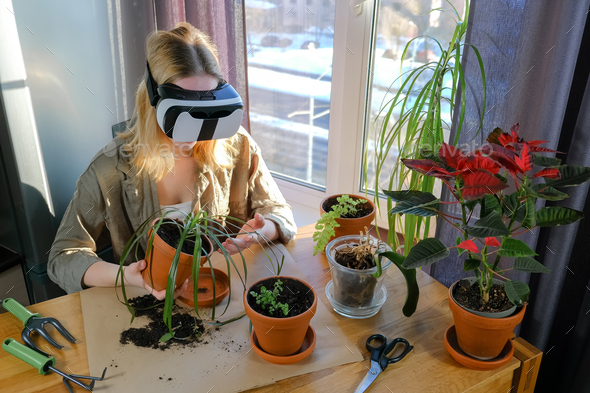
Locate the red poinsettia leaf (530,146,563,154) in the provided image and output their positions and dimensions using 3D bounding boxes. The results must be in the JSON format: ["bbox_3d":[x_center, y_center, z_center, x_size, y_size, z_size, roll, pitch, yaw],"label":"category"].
[{"bbox_3d":[0.448,-0.082,0.960,0.062,0.014,0.030,3,26,5],"label":"red poinsettia leaf"}]

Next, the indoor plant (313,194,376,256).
[{"bbox_3d":[0.132,0.076,1.430,0.161,0.143,0.158,1,26,0],"label":"indoor plant"}]

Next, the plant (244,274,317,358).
[{"bbox_3d":[-0.028,0.249,1.091,0.142,0.114,0.142,1,26,0],"label":"plant"}]

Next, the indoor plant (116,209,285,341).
[{"bbox_3d":[-0.195,0.147,1.105,0.325,0.240,0.265,12,26,-5],"label":"indoor plant"}]

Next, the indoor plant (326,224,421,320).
[{"bbox_3d":[0.166,0.176,1.217,0.204,0.152,0.167,1,26,0],"label":"indoor plant"}]

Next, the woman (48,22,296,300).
[{"bbox_3d":[-0.253,0.264,1.393,0.570,1.310,0.700,-7,27,-16],"label":"woman"}]

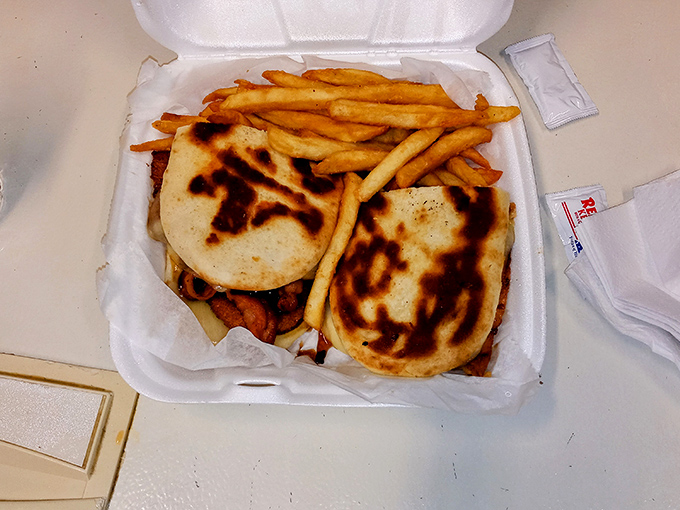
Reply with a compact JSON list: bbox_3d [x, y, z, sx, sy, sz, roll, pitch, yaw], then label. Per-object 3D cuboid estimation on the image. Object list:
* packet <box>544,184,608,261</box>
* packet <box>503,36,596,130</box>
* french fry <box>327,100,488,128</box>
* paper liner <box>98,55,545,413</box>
[{"bbox_3d":[0.157,-0.011,0.344,0.038,0.008,0.069,-11,72,-1],"label":"packet"},{"bbox_3d":[0.146,-0.121,0.379,0.038,0.008,0.069,-20,73,-4],"label":"packet"},{"bbox_3d":[0.040,-0.083,0.327,0.093,0.011,0.012,5,73,4],"label":"french fry"},{"bbox_3d":[-0.012,-0.018,0.329,0.241,0.048,0.215,0,73,3],"label":"paper liner"}]

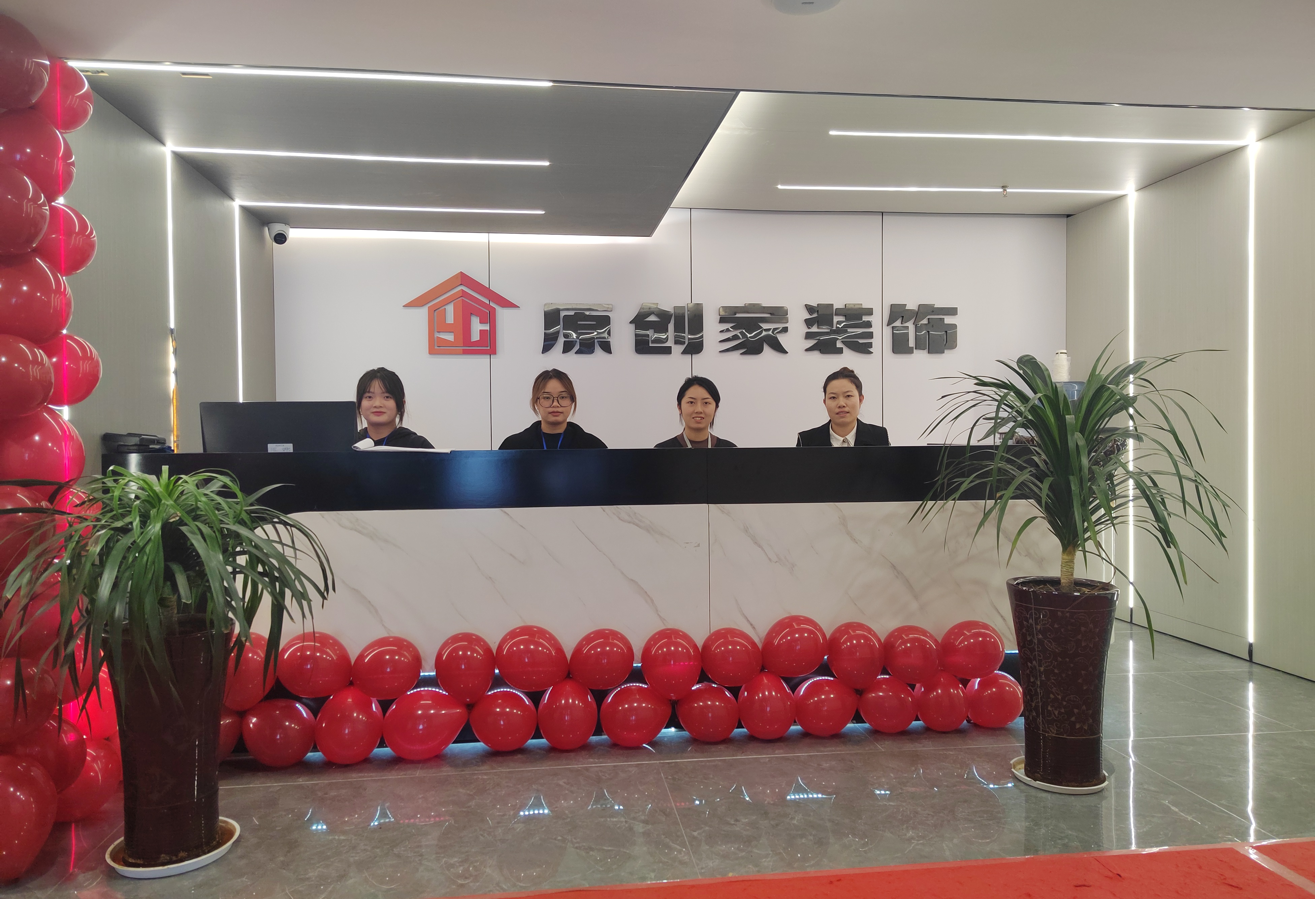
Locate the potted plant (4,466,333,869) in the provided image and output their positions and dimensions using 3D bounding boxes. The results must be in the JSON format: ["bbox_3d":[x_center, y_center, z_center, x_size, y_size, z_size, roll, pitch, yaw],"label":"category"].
[{"bbox_3d":[-1.327,0.568,2.379,0.870,1.045,0.850,-1,1,-7],"label":"potted plant"}]

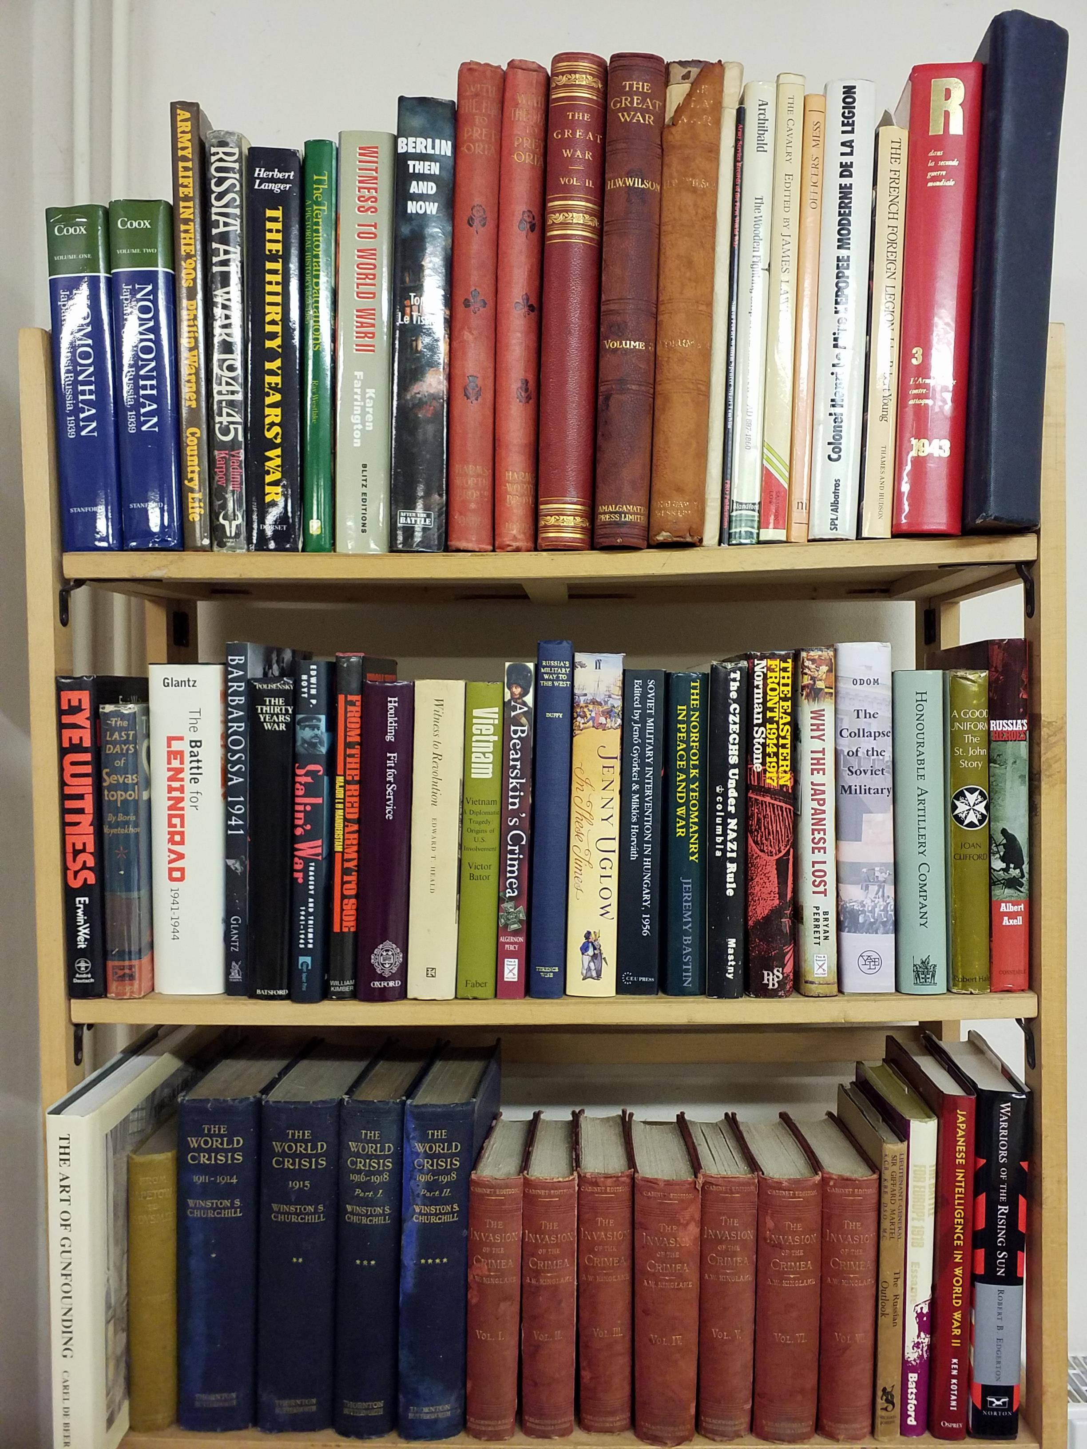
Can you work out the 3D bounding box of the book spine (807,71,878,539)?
[{"bbox_3d":[0.207,-0.287,0.889,0.033,0.308,0.235,2,2,2],"label":"book spine"}]

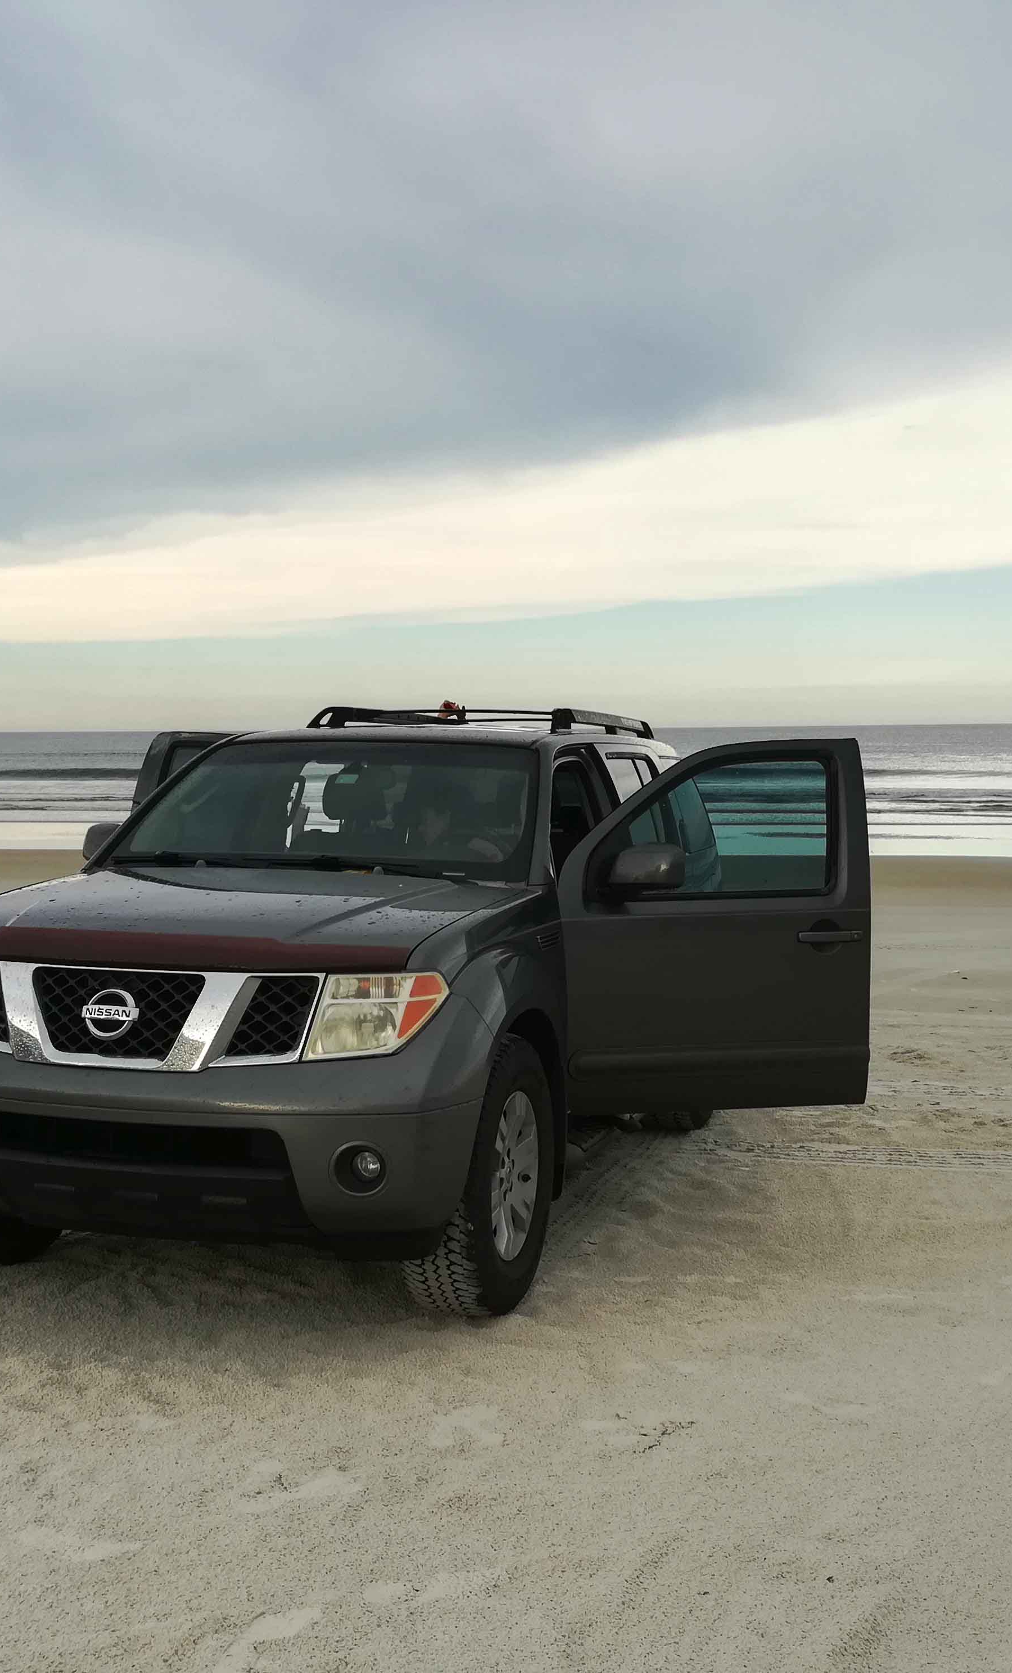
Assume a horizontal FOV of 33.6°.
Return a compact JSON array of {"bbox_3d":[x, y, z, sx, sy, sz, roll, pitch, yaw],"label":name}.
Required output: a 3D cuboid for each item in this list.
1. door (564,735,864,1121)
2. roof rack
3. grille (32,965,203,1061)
[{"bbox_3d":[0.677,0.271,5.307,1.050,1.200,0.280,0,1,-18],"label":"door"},{"bbox_3d":[-0.035,-0.487,7.416,1.100,0.110,1.780,1,1,17],"label":"roof rack"},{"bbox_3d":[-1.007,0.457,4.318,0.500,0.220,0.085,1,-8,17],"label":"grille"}]

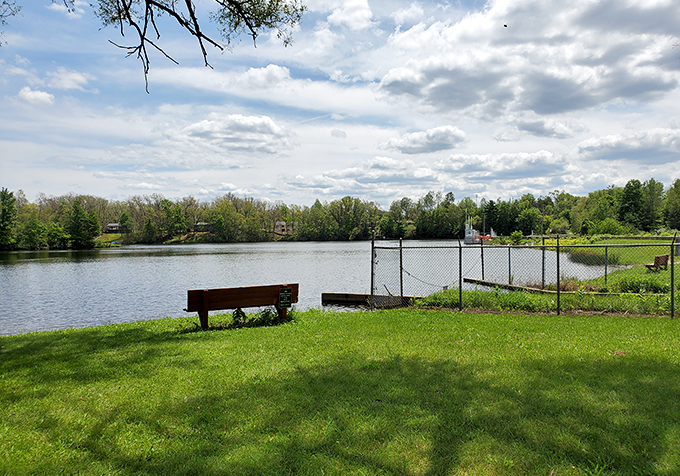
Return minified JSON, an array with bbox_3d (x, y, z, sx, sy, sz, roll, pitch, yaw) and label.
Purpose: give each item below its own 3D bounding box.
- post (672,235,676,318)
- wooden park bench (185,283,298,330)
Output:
[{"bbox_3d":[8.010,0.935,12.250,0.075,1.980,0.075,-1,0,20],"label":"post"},{"bbox_3d":[-2.165,1.484,11.330,2.470,0.820,0.600,-1,0,-28],"label":"wooden park bench"}]

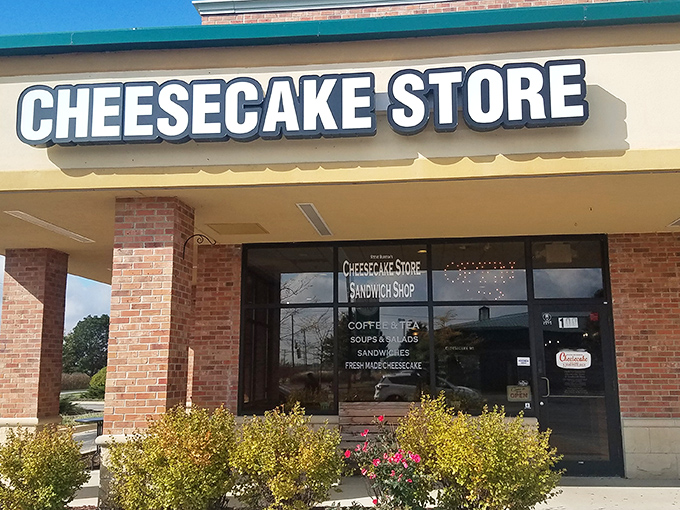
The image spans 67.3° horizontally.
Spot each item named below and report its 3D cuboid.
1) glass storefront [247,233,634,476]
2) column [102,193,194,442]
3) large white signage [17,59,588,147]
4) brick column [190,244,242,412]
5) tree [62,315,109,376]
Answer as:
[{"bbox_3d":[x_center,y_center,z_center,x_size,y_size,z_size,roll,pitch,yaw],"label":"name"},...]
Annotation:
[{"bbox_3d":[1.113,1.308,6.874,4.979,3.070,0.140,-1,-9,4],"label":"glass storefront"},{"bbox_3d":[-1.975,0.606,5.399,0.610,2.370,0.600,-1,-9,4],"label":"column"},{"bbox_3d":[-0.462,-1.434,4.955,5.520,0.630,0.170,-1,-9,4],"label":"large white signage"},{"bbox_3d":[-1.678,1.060,7.286,0.650,2.340,0.500,-1,-9,4],"label":"brick column"},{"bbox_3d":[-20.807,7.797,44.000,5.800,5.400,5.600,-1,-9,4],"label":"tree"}]

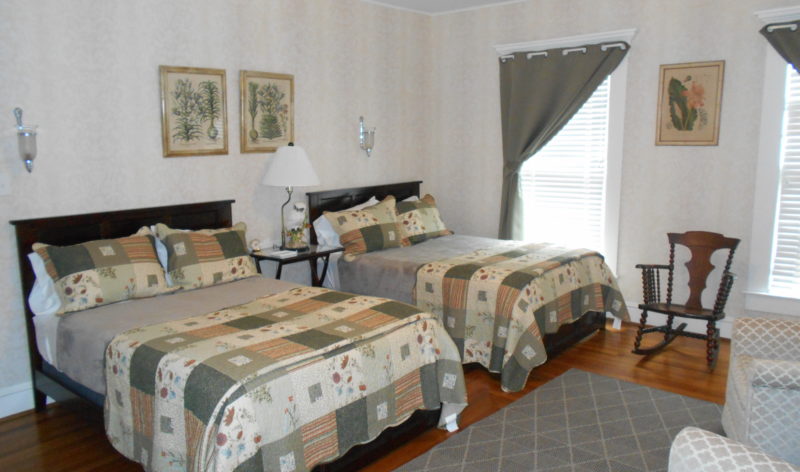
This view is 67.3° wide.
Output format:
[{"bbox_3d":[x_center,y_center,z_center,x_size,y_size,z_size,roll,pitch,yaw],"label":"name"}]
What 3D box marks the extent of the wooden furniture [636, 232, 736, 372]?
[{"bbox_3d":[2.130,0.425,4.446,0.584,0.872,0.688,8,12,41],"label":"wooden furniture"}]

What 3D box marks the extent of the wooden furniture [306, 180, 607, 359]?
[{"bbox_3d":[0.463,0.211,5.021,1.984,1.146,1.515,8,12,41],"label":"wooden furniture"}]

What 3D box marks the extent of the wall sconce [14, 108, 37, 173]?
[{"bbox_3d":[-2.127,-0.542,3.411,0.136,0.367,0.096,8,12,41],"label":"wall sconce"}]

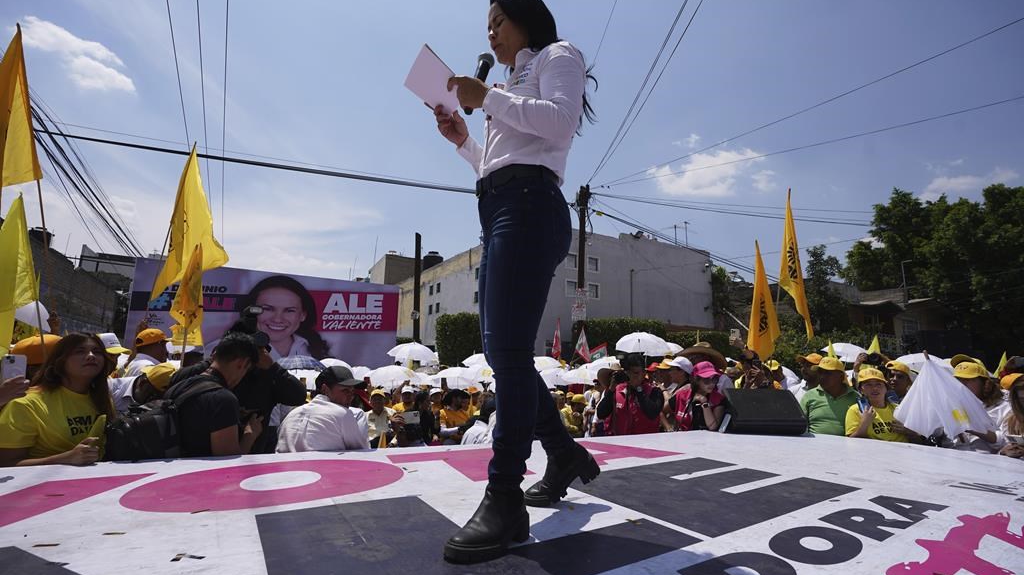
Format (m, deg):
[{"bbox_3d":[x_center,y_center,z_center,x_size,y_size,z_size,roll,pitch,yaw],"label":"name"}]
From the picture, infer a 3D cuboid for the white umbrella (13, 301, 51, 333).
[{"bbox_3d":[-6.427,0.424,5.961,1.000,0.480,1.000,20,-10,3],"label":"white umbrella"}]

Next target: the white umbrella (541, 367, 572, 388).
[{"bbox_3d":[0.880,1.790,9.000,1.020,0.420,1.020,1,7,0],"label":"white umbrella"}]

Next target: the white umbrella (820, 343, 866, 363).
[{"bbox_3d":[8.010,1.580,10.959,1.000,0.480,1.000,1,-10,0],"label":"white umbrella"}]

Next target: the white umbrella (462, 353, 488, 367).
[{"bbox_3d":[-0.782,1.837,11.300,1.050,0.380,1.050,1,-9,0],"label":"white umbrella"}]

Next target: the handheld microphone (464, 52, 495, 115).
[{"bbox_3d":[-0.101,-0.642,1.440,0.050,0.225,0.050,18,-13,0],"label":"handheld microphone"}]

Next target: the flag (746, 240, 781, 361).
[{"bbox_3d":[2.763,0.143,5.000,0.380,1.300,0.220,-2,-10,14],"label":"flag"}]

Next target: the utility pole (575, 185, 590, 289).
[{"bbox_3d":[2.565,0.348,16.273,0.400,8.450,0.400,2,-10,0],"label":"utility pole"}]

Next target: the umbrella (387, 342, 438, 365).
[{"bbox_3d":[-1.946,1.300,8.900,1.020,0.420,1.020,1,-4,0],"label":"umbrella"}]

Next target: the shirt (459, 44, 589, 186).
[{"bbox_3d":[0.029,-0.531,1.412,0.410,0.480,0.450,6,-11,-25],"label":"shirt"}]

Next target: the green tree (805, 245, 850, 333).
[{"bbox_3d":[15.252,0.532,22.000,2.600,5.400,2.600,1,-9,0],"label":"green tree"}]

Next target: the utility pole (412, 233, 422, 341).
[{"bbox_3d":[-3.643,1.217,17.414,0.260,6.810,0.260,-1,-10,0],"label":"utility pole"}]

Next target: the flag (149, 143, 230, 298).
[{"bbox_3d":[-2.657,-0.527,3.750,0.620,1.270,0.350,8,-13,-36],"label":"flag"}]

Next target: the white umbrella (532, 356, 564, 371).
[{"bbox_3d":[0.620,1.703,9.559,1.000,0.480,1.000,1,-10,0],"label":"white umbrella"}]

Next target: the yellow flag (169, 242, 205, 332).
[{"bbox_3d":[-3.066,0.000,4.300,0.330,0.850,0.250,14,-12,-34],"label":"yellow flag"}]

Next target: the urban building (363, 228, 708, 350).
[{"bbox_3d":[3.103,4.837,54.333,25.000,13.500,28.000,8,-13,-36],"label":"urban building"}]

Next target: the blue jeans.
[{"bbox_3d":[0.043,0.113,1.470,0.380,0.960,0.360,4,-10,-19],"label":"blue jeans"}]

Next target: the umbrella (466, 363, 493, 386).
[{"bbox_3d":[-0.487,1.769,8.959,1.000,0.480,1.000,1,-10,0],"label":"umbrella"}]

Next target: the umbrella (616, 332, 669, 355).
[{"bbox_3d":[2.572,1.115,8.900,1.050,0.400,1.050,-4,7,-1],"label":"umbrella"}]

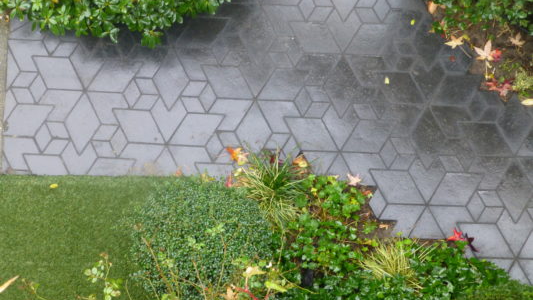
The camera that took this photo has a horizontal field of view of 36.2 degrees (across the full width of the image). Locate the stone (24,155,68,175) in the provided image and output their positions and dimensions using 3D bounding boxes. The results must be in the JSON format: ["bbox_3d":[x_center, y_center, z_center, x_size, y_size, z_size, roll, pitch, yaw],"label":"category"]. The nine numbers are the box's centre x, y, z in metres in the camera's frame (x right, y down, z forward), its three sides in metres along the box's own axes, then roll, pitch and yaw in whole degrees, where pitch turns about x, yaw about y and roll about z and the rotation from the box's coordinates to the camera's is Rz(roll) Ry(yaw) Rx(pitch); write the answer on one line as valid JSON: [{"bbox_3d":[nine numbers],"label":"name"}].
[{"bbox_3d":[-1.206,0.087,4.503,0.261,0.050,0.112,2,80,2],"label":"stone"}]

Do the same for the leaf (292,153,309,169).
[{"bbox_3d":[0.179,0.055,4.310,0.085,0.025,0.079,2,80,1],"label":"leaf"}]

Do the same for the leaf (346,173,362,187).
[{"bbox_3d":[0.463,0.158,4.290,0.076,0.020,0.076,2,80,1],"label":"leaf"}]

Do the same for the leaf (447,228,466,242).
[{"bbox_3d":[1.015,0.456,4.357,0.099,0.030,0.074,2,80,2],"label":"leaf"}]

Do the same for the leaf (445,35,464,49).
[{"bbox_3d":[1.046,-0.600,4.542,0.106,0.025,0.082,2,80,2],"label":"leaf"}]

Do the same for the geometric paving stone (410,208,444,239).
[{"bbox_3d":[0.838,0.380,4.279,0.199,0.045,0.175,2,80,1],"label":"geometric paving stone"}]

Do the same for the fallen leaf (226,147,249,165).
[{"bbox_3d":[-0.156,0.032,4.319,0.106,0.025,0.095,2,80,1],"label":"fallen leaf"}]

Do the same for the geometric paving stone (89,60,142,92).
[{"bbox_3d":[-0.848,-0.403,4.581,0.313,0.050,0.181,2,80,2],"label":"geometric paving stone"}]

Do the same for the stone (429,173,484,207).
[{"bbox_3d":[1.025,0.217,4.434,0.305,0.050,0.186,2,80,2],"label":"stone"}]

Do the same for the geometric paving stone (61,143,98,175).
[{"bbox_3d":[-1.027,0.048,4.506,0.210,0.050,0.188,2,80,2],"label":"geometric paving stone"}]

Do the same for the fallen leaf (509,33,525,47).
[{"bbox_3d":[1.350,-0.593,4.399,0.086,0.020,0.078,12,81,3],"label":"fallen leaf"}]

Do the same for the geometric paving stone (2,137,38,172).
[{"bbox_3d":[-1.300,0.029,4.374,0.204,0.045,0.177,2,80,1],"label":"geometric paving stone"}]

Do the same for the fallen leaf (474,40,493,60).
[{"bbox_3d":[1.170,-0.535,4.390,0.105,0.025,0.108,12,81,3],"label":"fallen leaf"}]

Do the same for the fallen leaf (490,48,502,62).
[{"bbox_3d":[1.232,-0.508,4.392,0.075,0.020,0.075,22,81,5],"label":"fallen leaf"}]

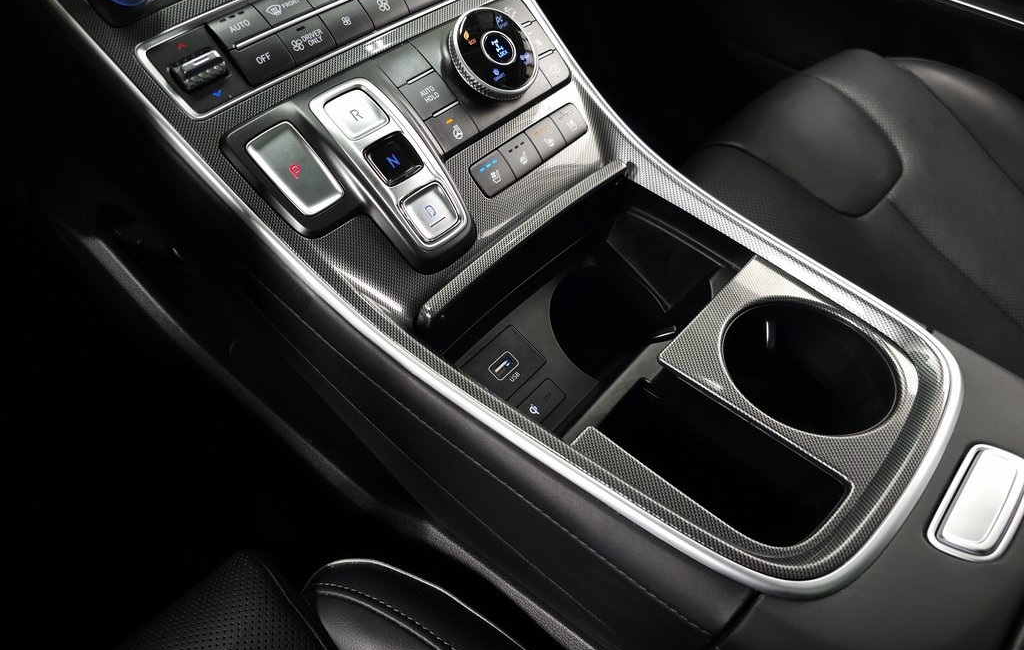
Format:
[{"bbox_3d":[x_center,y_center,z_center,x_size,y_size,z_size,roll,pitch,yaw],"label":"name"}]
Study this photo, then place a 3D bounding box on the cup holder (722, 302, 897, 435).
[{"bbox_3d":[0.149,0.044,0.373,0.086,0.070,0.086,2,48,-2],"label":"cup holder"}]

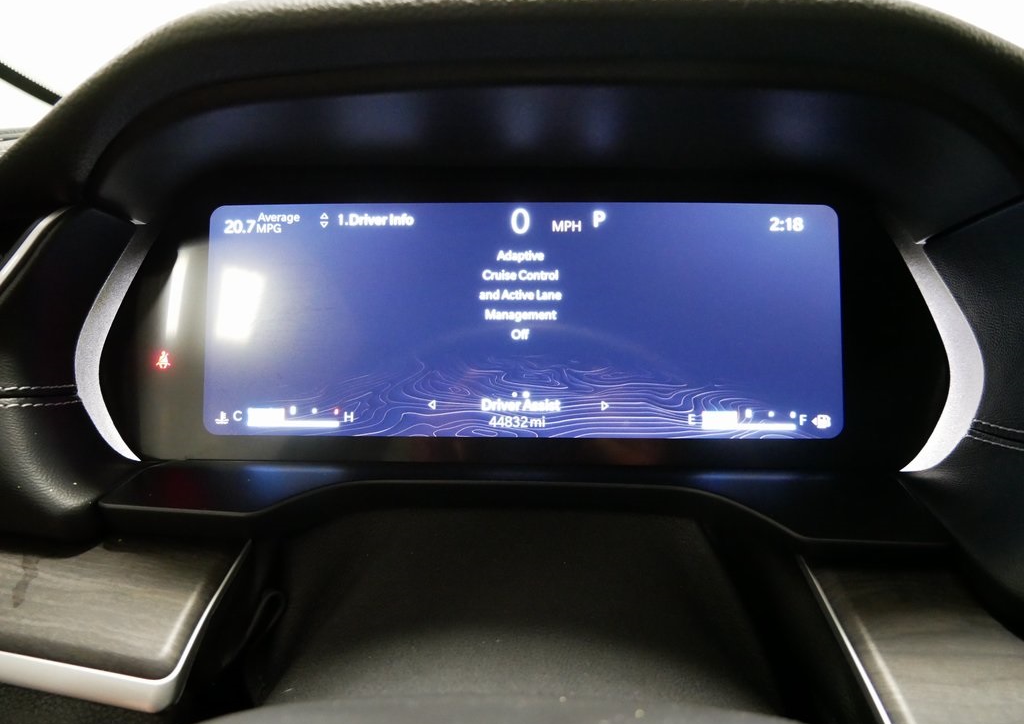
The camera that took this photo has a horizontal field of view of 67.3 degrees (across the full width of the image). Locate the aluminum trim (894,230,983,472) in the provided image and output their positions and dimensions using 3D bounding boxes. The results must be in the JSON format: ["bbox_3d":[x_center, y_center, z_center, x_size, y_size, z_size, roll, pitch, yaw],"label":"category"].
[{"bbox_3d":[0.157,-0.004,0.283,0.032,0.090,0.022,0,-6,1],"label":"aluminum trim"}]

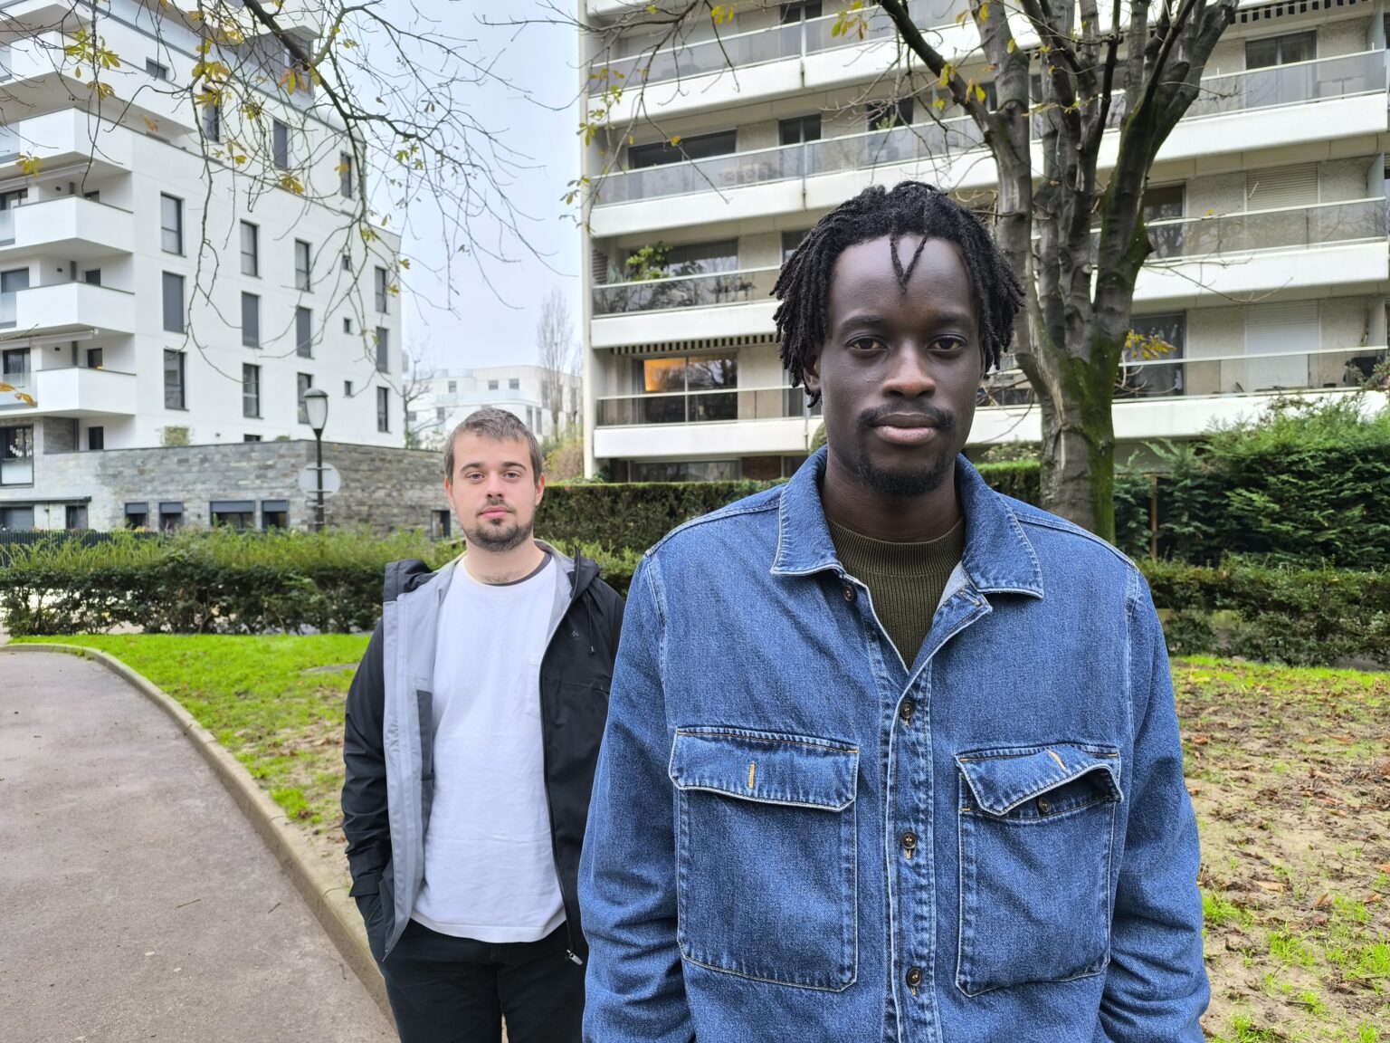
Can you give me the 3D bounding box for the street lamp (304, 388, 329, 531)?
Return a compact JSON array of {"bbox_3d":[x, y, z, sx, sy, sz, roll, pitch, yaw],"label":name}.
[{"bbox_3d":[-6.140,-0.324,14.998,0.400,3.650,0.400,-1,0,0],"label":"street lamp"}]

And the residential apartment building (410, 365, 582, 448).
[{"bbox_3d":[-21.566,-6.974,98.950,20.000,16.000,13.000,0,0,21],"label":"residential apartment building"}]

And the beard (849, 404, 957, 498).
[{"bbox_3d":[0.177,-0.060,0.788,0.091,0.081,0.060,-1,0,9],"label":"beard"}]

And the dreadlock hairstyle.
[{"bbox_3d":[0.194,-0.217,0.878,0.235,0.215,0.230,-1,0,9],"label":"dreadlock hairstyle"}]

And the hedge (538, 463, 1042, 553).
[{"bbox_3d":[1.205,0.350,14.803,8.700,2.150,0.950,0,0,21],"label":"hedge"}]

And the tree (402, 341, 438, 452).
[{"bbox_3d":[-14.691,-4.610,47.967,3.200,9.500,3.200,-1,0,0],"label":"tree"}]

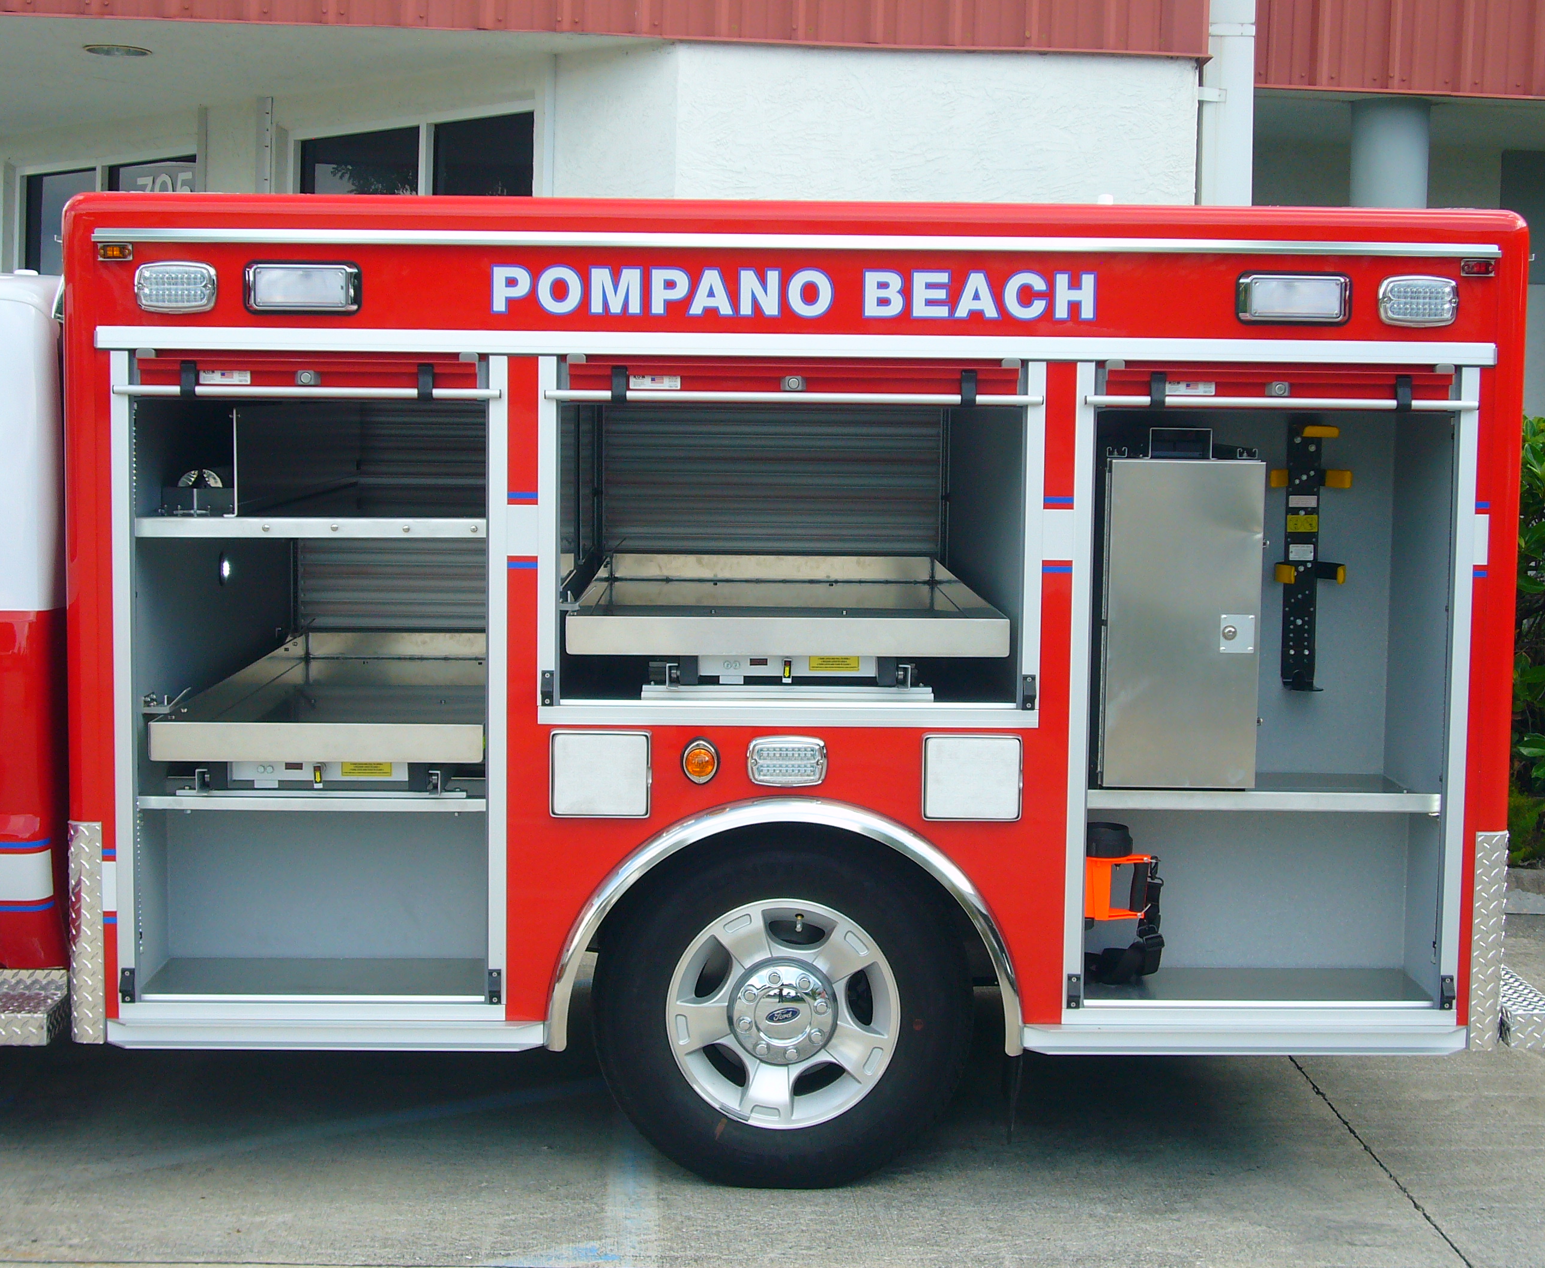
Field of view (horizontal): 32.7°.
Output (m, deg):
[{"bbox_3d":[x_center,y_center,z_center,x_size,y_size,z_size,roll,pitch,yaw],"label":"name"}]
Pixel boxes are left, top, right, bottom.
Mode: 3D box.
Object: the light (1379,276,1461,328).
[{"bbox_3d":[1.359,-0.696,5.518,0.170,0.109,0.045,1,5,-1],"label":"light"}]

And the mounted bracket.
[{"bbox_3d":[1.244,-0.180,6.096,0.188,0.624,0.130,1,5,-1],"label":"mounted bracket"}]

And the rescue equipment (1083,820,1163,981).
[{"bbox_3d":[0.770,0.599,5.864,0.200,0.370,0.140,1,5,-1],"label":"rescue equipment"}]

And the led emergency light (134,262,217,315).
[{"bbox_3d":[-1.239,-0.717,5.458,0.170,0.109,0.045,1,5,-1],"label":"led emergency light"}]

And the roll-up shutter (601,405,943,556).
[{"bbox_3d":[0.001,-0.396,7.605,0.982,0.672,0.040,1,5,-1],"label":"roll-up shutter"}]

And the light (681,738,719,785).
[{"bbox_3d":[-0.152,0.265,5.556,0.083,0.101,0.050,1,5,-1],"label":"light"}]

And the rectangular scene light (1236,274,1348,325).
[{"bbox_3d":[1.081,-0.697,5.488,0.241,0.110,0.050,1,5,-1],"label":"rectangular scene light"}]

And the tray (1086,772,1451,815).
[{"bbox_3d":[1.050,0.337,5.913,0.770,0.040,0.490,1,5,-1],"label":"tray"}]

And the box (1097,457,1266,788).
[{"bbox_3d":[0.877,-0.033,5.814,0.335,0.705,0.300,1,5,-1],"label":"box"}]

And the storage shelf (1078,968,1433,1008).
[{"bbox_3d":[1.050,0.792,5.897,0.775,0.020,0.320,1,5,-1],"label":"storage shelf"}]

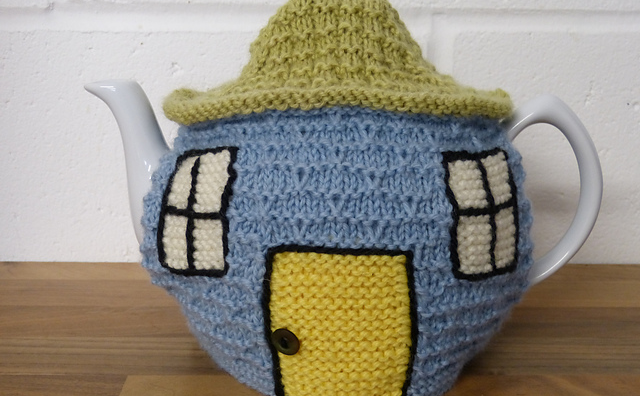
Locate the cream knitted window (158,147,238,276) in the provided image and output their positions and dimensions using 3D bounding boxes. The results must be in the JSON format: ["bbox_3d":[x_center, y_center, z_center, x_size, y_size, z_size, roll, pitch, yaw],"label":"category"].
[{"bbox_3d":[-0.049,0.004,0.341,0.015,0.052,0.044,-13,19,-42],"label":"cream knitted window"}]

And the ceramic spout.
[{"bbox_3d":[-0.083,-0.013,0.390,0.043,0.080,0.028,0,14,0],"label":"ceramic spout"}]

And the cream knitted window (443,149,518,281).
[{"bbox_3d":[0.065,0.005,0.338,0.043,0.052,0.015,-14,19,-43],"label":"cream knitted window"}]

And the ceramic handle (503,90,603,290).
[{"bbox_3d":[0.103,-0.002,0.393,0.050,0.090,0.019,0,14,0],"label":"ceramic handle"}]

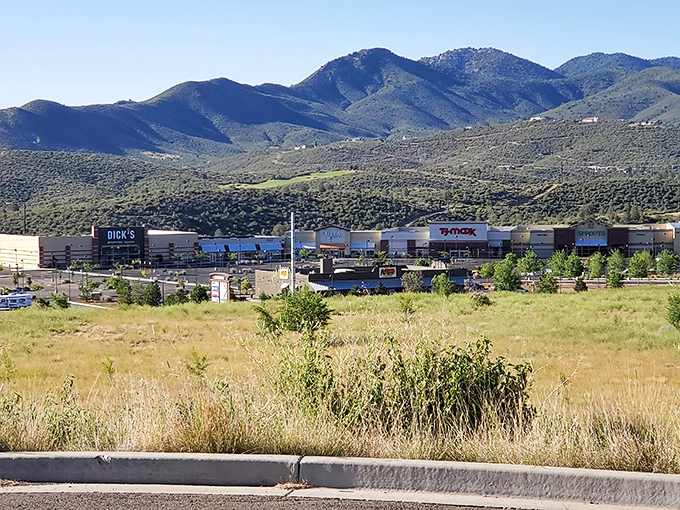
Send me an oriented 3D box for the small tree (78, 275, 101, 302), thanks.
[{"bbox_3d":[-51.988,6.953,212.000,4.429,5.695,4.207,0,4,0],"label":"small tree"}]

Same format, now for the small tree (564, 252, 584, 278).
[{"bbox_3d":[44.765,2.195,195.000,3.818,5.345,3.627,0,3,0],"label":"small tree"}]

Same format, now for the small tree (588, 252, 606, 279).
[{"bbox_3d":[49.156,2.195,195.000,3.436,5.345,3.264,0,3,0],"label":"small tree"}]

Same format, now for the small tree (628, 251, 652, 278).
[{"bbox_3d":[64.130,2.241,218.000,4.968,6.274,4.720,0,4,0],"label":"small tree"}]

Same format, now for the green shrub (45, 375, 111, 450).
[{"bbox_3d":[-1.709,1.018,6.600,0.426,0.465,0.405,0,3,0],"label":"green shrub"}]

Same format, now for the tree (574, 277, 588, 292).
[{"bbox_3d":[48.465,5.920,205.000,2.725,3.147,2.589,0,4,0],"label":"tree"}]

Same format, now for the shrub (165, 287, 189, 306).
[{"bbox_3d":[-32.812,8.328,205.000,4.672,3.933,4.438,0,4,0],"label":"shrub"}]

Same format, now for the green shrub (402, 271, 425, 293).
[{"bbox_3d":[12.633,4.705,178.000,4.182,4.008,3.973,0,3,0],"label":"green shrub"}]

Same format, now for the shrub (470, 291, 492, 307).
[{"bbox_3d":[10.389,3.194,75.000,1.567,1.151,1.488,0,4,0],"label":"shrub"}]

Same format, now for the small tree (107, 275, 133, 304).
[{"bbox_3d":[-39.502,6.360,183.000,4.658,5.016,4.425,0,3,0],"label":"small tree"}]

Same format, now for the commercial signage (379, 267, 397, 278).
[{"bbox_3d":[10.091,3.718,217.000,4.084,2.337,0.300,-2,4,-28],"label":"commercial signage"}]

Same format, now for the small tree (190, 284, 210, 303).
[{"bbox_3d":[-28.471,7.802,207.000,4.324,4.369,4.108,0,4,0],"label":"small tree"}]

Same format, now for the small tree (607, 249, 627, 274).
[{"bbox_3d":[60.091,1.521,222.000,4.216,5.750,4.005,0,4,0],"label":"small tree"}]

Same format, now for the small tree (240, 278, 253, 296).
[{"bbox_3d":[-20.320,7.117,222.000,2.530,3.940,2.403,0,4,0],"label":"small tree"}]

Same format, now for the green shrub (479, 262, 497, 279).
[{"bbox_3d":[29.312,3.378,203.000,3.577,3.776,3.398,0,3,0],"label":"green shrub"}]

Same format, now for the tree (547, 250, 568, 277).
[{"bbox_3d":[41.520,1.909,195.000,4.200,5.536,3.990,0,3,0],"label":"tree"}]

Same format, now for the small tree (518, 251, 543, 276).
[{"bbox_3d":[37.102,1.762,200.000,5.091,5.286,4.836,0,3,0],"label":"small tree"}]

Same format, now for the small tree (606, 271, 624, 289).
[{"bbox_3d":[47.198,4.197,175.000,3.084,3.084,2.930,0,3,0],"label":"small tree"}]

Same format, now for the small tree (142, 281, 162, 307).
[{"bbox_3d":[-33.040,6.784,180.000,3.524,4.581,3.348,0,3,0],"label":"small tree"}]

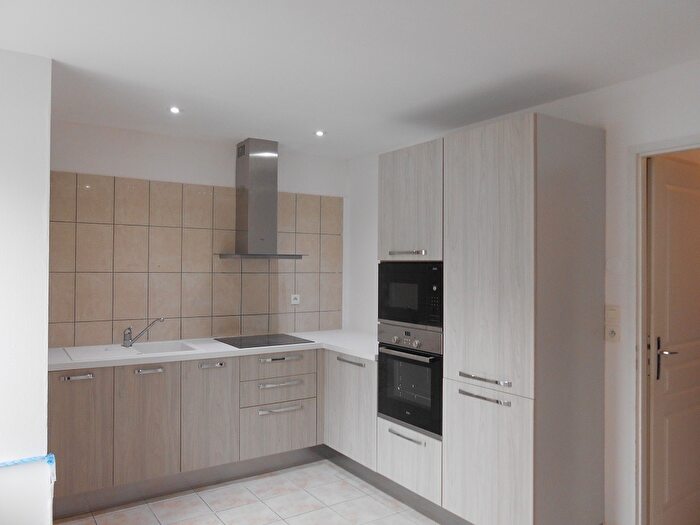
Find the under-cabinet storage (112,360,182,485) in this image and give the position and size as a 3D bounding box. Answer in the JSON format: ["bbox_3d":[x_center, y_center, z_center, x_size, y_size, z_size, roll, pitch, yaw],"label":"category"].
[{"bbox_3d":[-1.402,0.991,3.497,0.401,0.715,0.570,1,-1,-34],"label":"under-cabinet storage"}]

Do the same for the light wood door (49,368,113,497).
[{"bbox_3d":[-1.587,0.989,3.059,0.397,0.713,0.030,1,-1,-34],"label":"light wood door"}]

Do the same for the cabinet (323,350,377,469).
[{"bbox_3d":[0.004,1.002,3.669,0.040,0.715,0.637,1,-1,-34],"label":"cabinet"}]

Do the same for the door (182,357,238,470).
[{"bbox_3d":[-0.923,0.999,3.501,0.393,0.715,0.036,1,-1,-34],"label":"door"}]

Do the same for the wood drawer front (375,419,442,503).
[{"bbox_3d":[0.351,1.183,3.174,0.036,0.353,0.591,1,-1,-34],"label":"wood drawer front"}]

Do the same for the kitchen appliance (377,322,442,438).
[{"bbox_3d":[0.556,0.696,3.296,0.560,0.604,0.600,1,-1,-34],"label":"kitchen appliance"}]

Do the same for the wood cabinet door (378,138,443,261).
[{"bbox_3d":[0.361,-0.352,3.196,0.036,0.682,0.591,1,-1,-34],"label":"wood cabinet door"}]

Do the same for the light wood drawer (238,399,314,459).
[{"bbox_3d":[-0.627,1.183,3.955,0.604,0.352,0.500,1,-1,-34],"label":"light wood drawer"}]

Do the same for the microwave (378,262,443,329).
[{"bbox_3d":[0.505,0.183,3.267,0.390,0.368,0.600,1,-1,-34],"label":"microwave"}]

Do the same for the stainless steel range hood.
[{"bbox_3d":[-0.686,-0.491,4.120,0.600,0.915,0.470,1,-1,-34],"label":"stainless steel range hood"}]

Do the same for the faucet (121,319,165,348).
[{"bbox_3d":[-1.441,0.490,3.665,0.275,0.195,0.055,0,-1,-2],"label":"faucet"}]

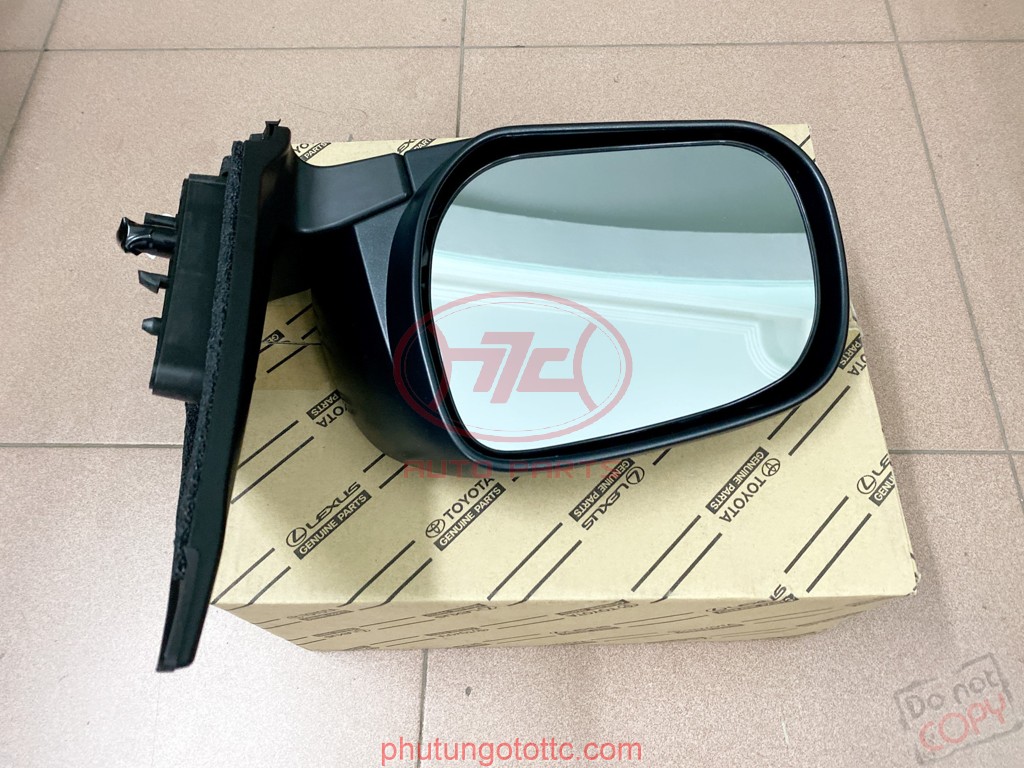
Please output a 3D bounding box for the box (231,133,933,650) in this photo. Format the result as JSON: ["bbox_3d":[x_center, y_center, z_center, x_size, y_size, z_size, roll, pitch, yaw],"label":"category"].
[{"bbox_3d":[0.027,0.014,0.586,0.385,0.215,0.330,-1,65,1],"label":"box"}]

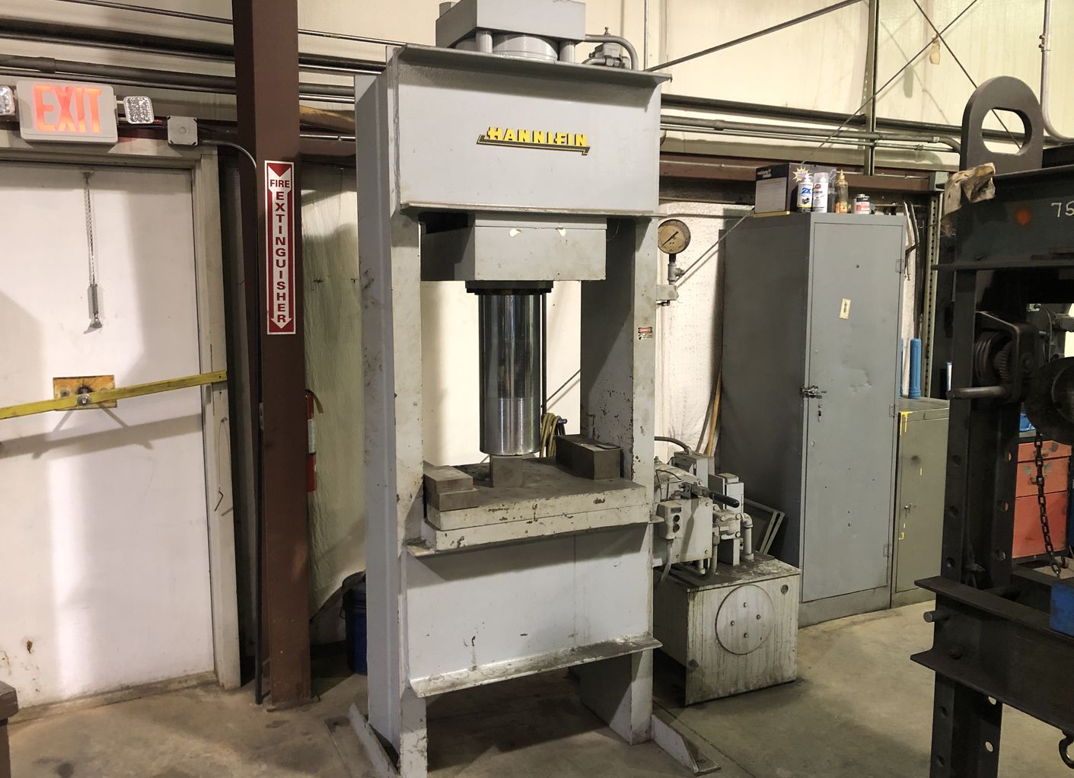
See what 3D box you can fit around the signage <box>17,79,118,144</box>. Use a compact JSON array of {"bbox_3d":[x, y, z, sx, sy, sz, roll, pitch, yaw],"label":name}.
[{"bbox_3d":[-1.690,-0.991,3.125,0.305,0.195,0.050,-3,7,-27],"label":"signage"}]

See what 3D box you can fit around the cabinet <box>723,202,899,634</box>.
[{"bbox_3d":[1.403,0.130,4.481,0.605,1.970,0.615,-3,7,-25],"label":"cabinet"}]

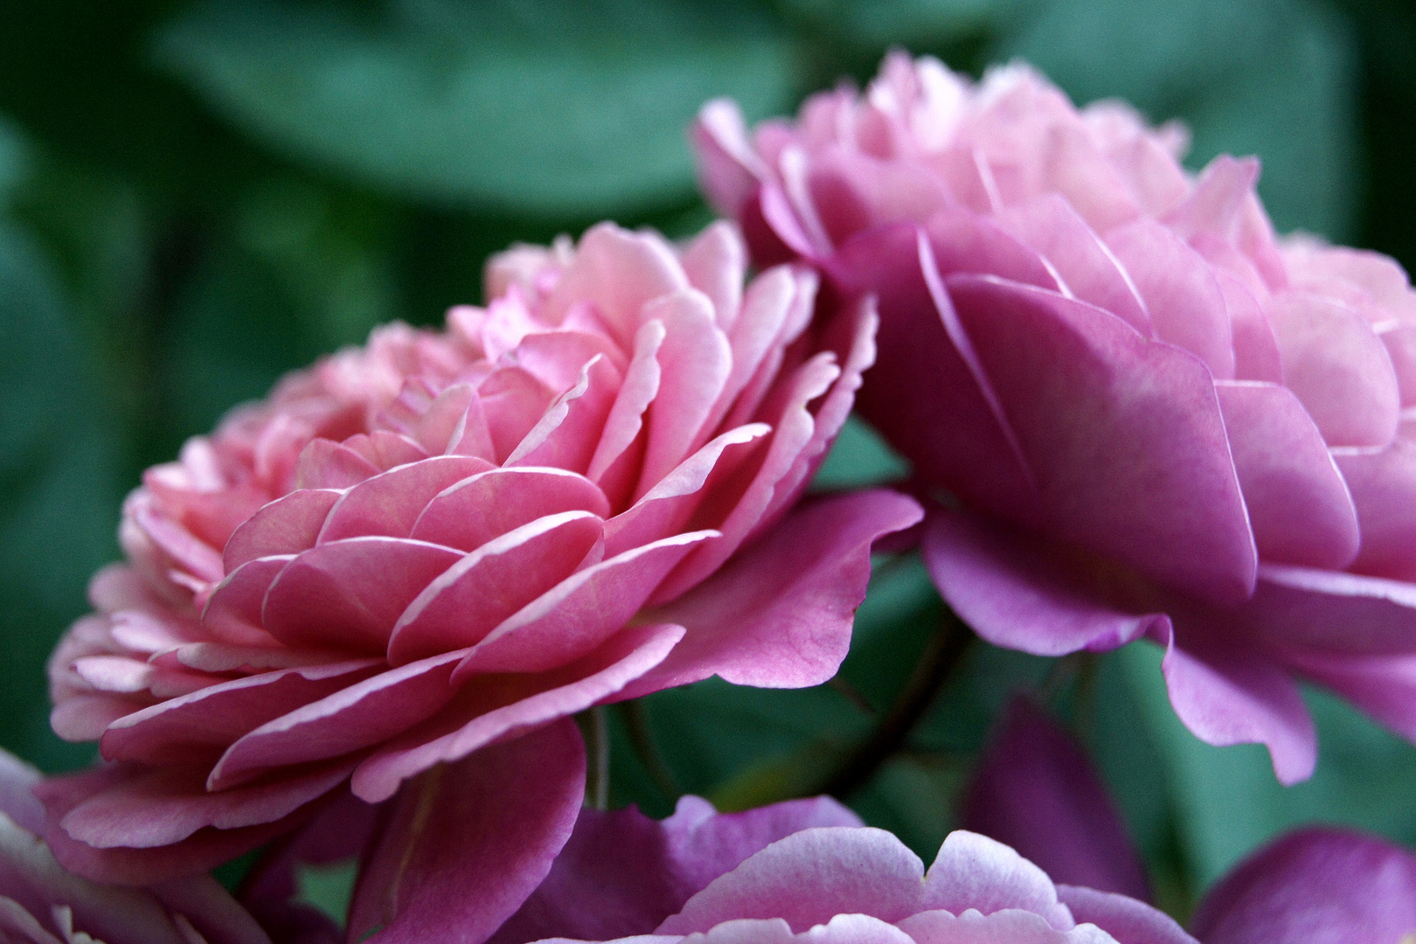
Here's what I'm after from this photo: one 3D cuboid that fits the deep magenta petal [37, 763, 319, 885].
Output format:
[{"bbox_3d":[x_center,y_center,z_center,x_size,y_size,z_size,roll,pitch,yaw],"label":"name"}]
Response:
[{"bbox_3d":[-0.058,0.039,0.355,0.030,0.008,0.025,2,21,31],"label":"deep magenta petal"}]

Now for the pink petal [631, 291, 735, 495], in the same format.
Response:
[{"bbox_3d":[-0.003,-0.008,0.362,0.016,0.025,0.008,15,-4,40],"label":"pink petal"}]

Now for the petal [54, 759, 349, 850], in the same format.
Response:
[{"bbox_3d":[-0.054,0.036,0.348,0.030,0.007,0.024,-1,14,32],"label":"petal"}]

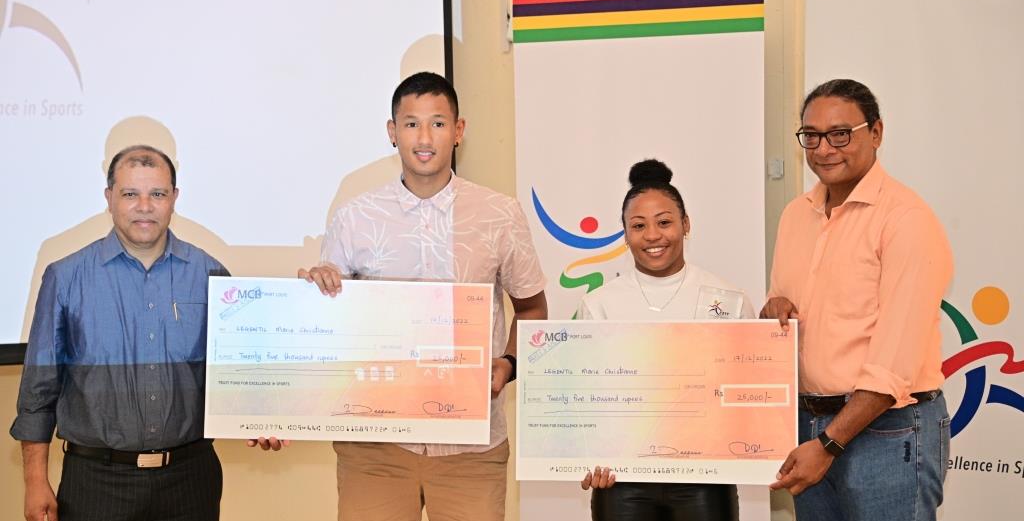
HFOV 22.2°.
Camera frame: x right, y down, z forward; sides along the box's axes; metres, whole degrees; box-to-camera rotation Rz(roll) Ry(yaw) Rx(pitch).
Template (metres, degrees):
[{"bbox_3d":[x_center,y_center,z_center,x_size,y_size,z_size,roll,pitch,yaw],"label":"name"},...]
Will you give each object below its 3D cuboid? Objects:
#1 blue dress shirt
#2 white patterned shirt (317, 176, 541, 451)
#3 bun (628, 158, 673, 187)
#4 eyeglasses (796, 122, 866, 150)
[{"bbox_3d":[-0.912,0.194,6.270,0.570,0.550,0.320,-1,1,-16],"label":"blue dress shirt"},{"bbox_3d":[-0.188,0.131,6.330,0.540,0.680,0.300,0,1,-2],"label":"white patterned shirt"},{"bbox_3d":[0.340,-0.216,6.420,0.107,0.072,0.100,0,1,0],"label":"bun"},{"bbox_3d":[0.738,-0.287,5.939,0.140,0.044,0.140,-2,11,31],"label":"eyeglasses"}]

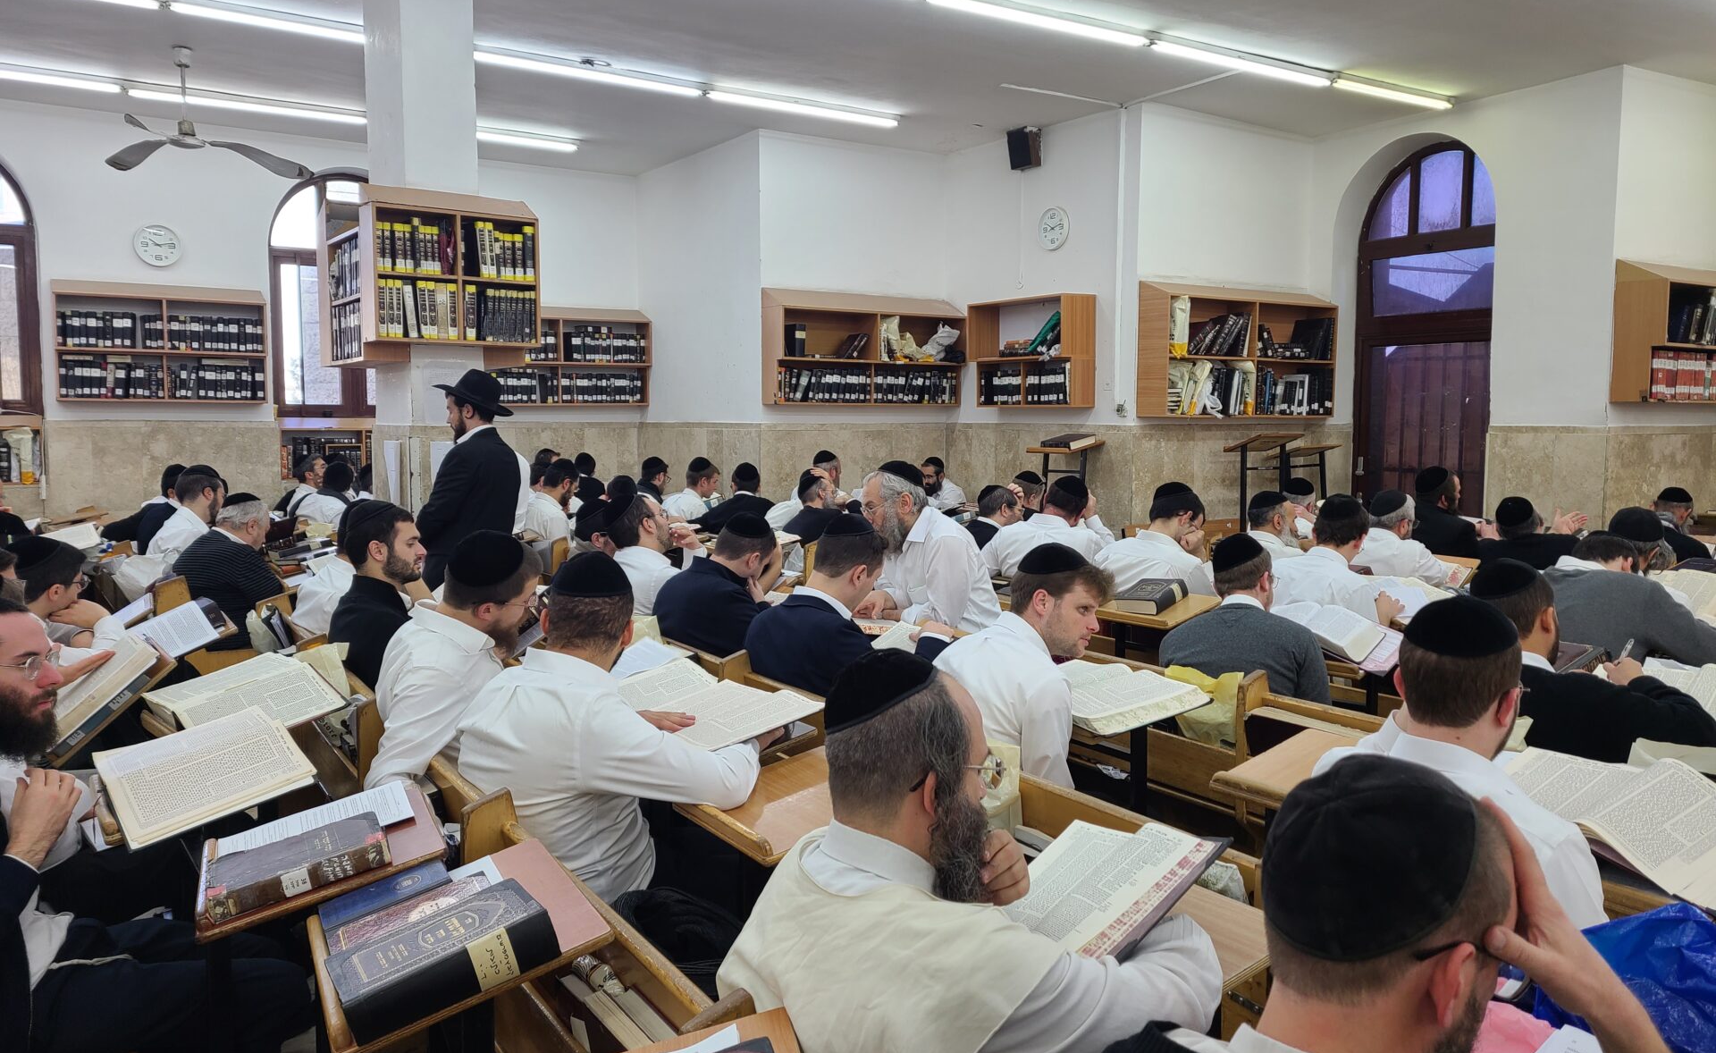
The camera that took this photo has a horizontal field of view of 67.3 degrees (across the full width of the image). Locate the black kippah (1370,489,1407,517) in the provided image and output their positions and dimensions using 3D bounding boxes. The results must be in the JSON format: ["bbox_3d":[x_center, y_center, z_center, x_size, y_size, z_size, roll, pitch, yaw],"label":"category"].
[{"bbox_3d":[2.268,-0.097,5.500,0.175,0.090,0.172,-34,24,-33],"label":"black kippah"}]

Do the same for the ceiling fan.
[{"bbox_3d":[-3.885,-2.443,7.433,1.200,0.610,1.270,2,4,25],"label":"ceiling fan"}]

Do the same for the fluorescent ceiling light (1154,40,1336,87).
[{"bbox_3d":[2.280,-2.733,7.556,1.530,0.090,0.080,-3,6,-32],"label":"fluorescent ceiling light"}]

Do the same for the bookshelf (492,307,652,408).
[{"bbox_3d":[-2.480,-1.410,10.628,1.580,0.830,0.290,-3,5,-32],"label":"bookshelf"}]

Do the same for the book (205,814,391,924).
[{"bbox_3d":[-0.933,0.563,2.157,0.266,0.048,0.175,-14,10,-25],"label":"book"}]

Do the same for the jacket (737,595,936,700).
[{"bbox_3d":[-0.048,0.439,3.461,0.430,0.580,0.480,-4,5,-43],"label":"jacket"}]

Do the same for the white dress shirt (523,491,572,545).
[{"bbox_3d":[-1.806,0.004,7.500,0.320,0.460,0.450,-3,5,-32],"label":"white dress shirt"}]

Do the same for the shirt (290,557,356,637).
[{"bbox_3d":[-1.705,0.384,4.320,0.420,0.600,0.460,-3,5,-32],"label":"shirt"}]

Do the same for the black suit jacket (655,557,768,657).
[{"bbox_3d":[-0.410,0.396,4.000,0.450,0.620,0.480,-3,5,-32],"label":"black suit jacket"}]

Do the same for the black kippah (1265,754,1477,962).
[{"bbox_3d":[0.405,0.255,1.038,0.178,0.090,0.178,-40,22,-21],"label":"black kippah"}]

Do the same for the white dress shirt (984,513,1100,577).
[{"bbox_3d":[0.775,0.208,5.311,0.520,0.560,0.400,2,4,25],"label":"white dress shirt"}]

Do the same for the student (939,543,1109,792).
[{"bbox_3d":[0.496,0.672,2.845,0.760,1.250,0.540,-3,6,-28],"label":"student"}]

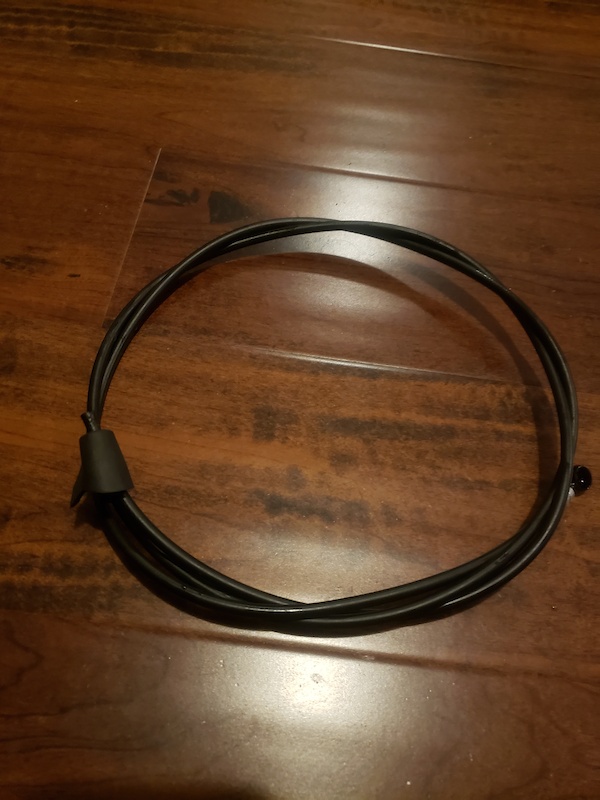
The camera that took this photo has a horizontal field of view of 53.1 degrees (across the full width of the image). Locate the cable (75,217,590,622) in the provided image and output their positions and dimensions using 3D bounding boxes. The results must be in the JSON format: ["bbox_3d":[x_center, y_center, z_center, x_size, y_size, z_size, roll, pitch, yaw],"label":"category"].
[{"bbox_3d":[0.019,-0.004,0.258,0.207,0.029,0.195,2,61,-4],"label":"cable"}]

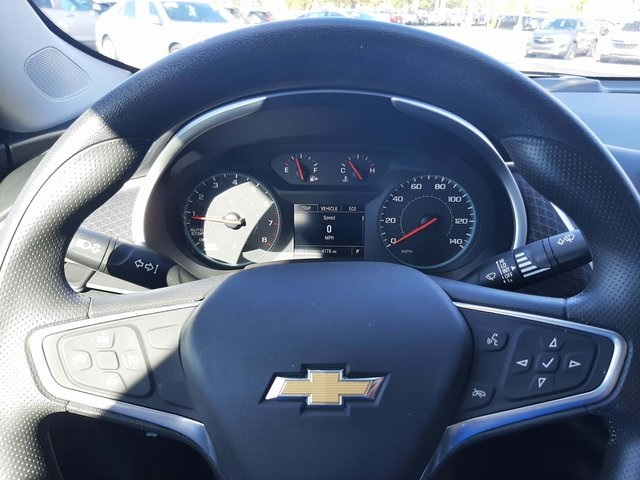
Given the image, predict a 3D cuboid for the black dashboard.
[{"bbox_3d":[0.010,-0.051,0.460,0.365,0.180,0.100,0,7,2],"label":"black dashboard"}]

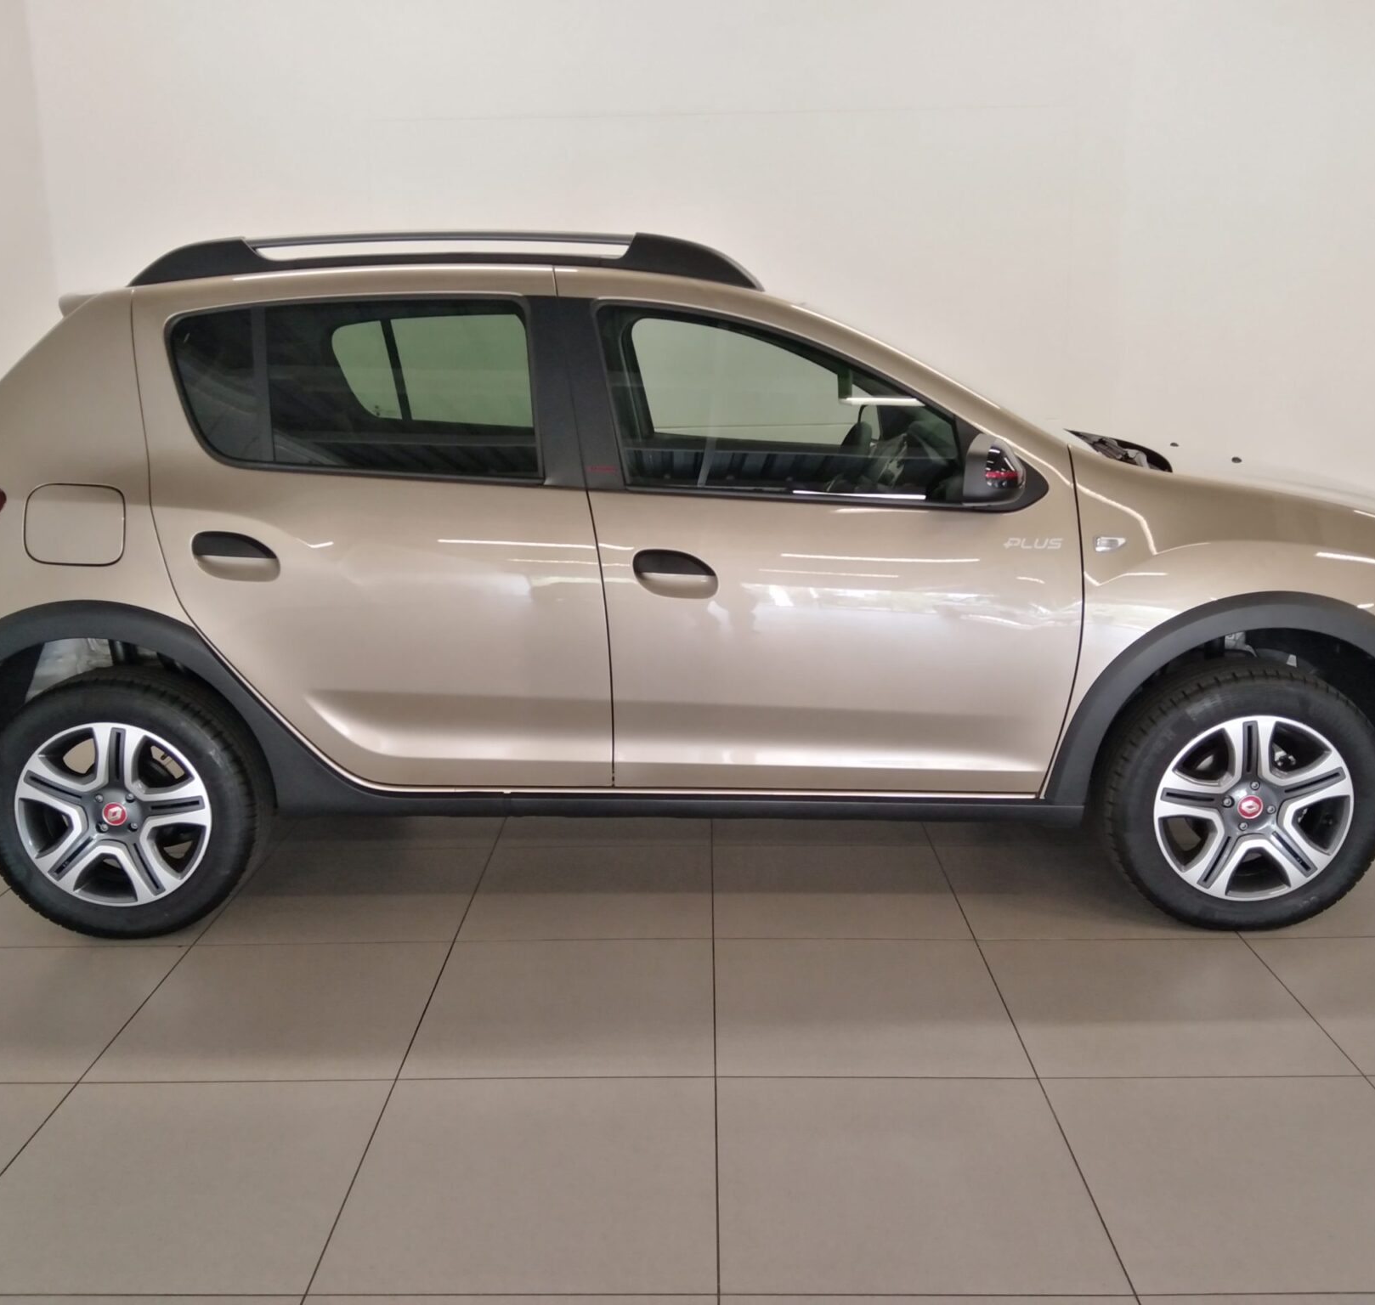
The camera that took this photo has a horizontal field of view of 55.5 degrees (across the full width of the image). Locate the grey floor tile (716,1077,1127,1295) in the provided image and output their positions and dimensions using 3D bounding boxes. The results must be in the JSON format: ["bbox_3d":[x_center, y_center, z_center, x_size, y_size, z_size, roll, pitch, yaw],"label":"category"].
[{"bbox_3d":[0.350,0.865,2.162,0.600,0.010,0.575,-1,14,1],"label":"grey floor tile"}]

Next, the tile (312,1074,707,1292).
[{"bbox_3d":[-0.250,0.871,2.172,0.600,0.010,0.575,-1,14,1],"label":"tile"}]

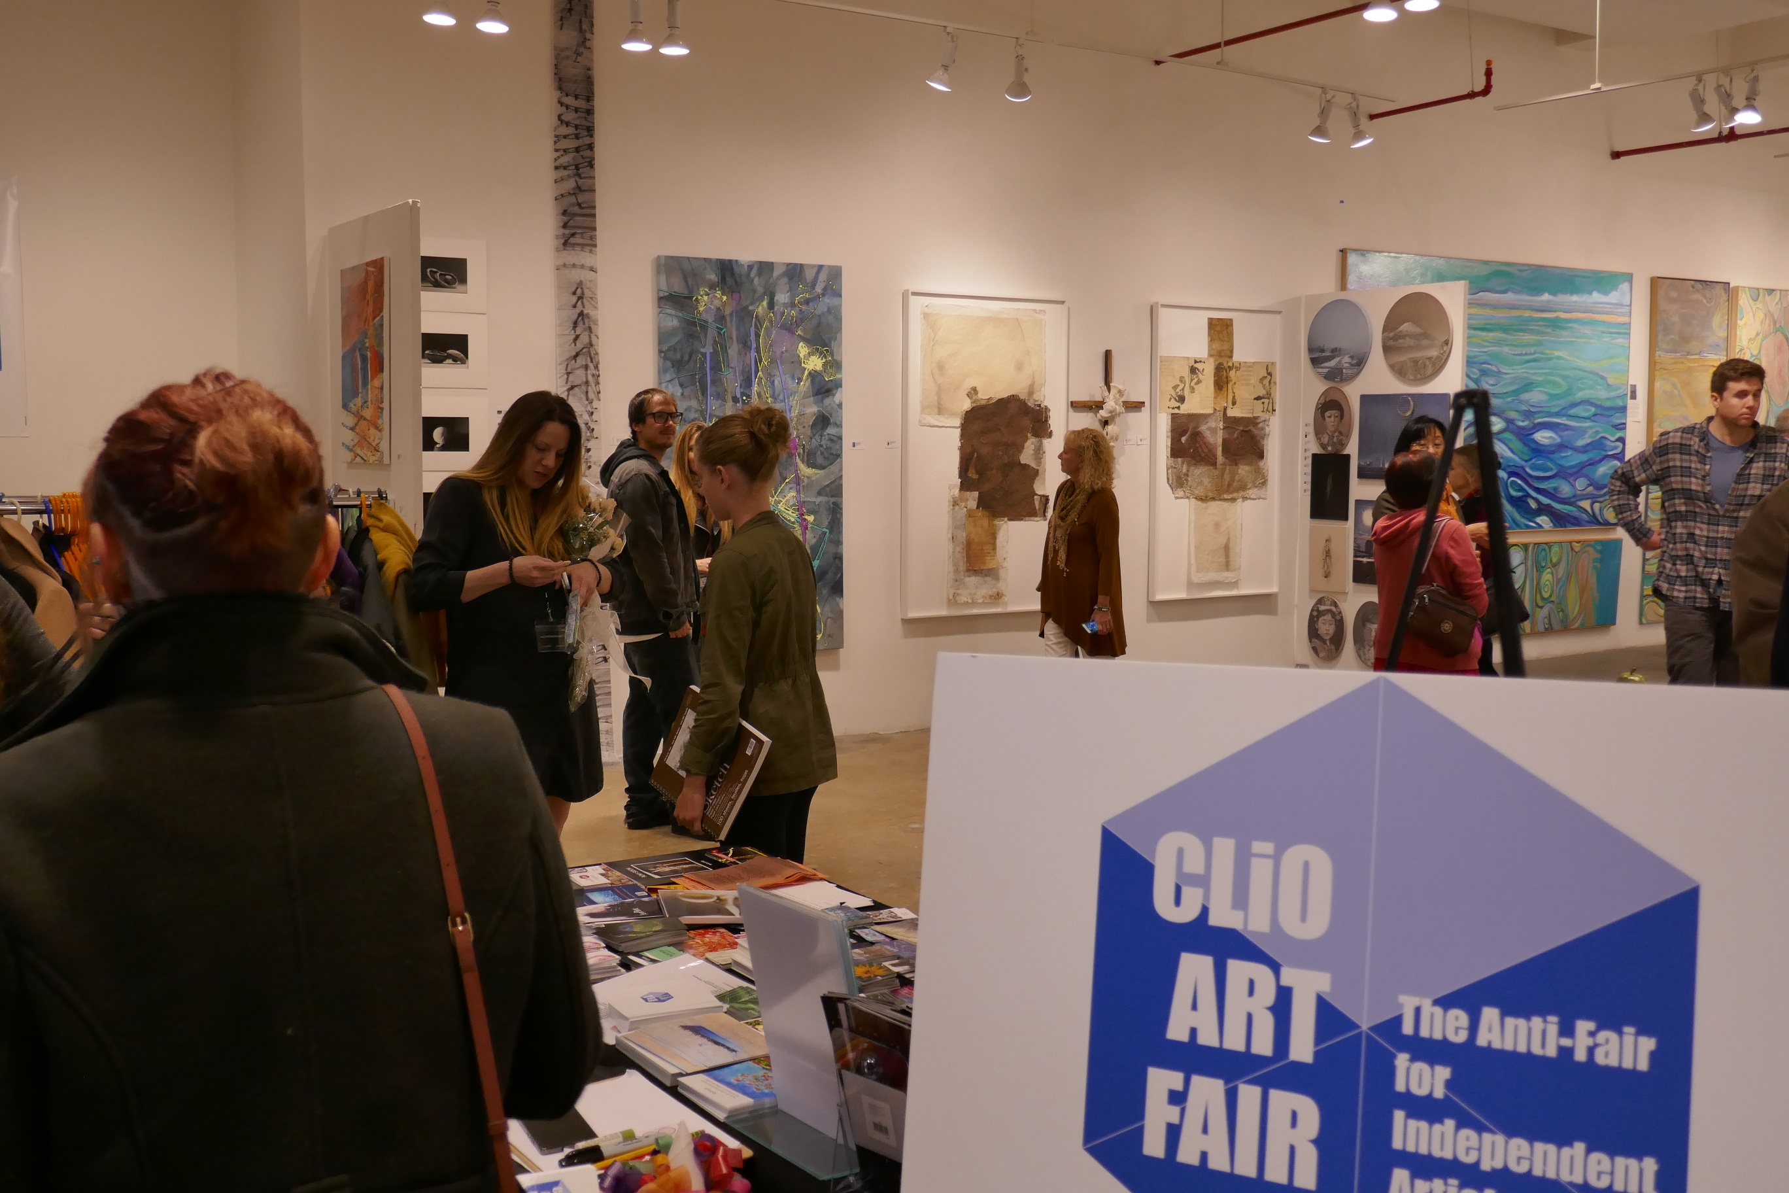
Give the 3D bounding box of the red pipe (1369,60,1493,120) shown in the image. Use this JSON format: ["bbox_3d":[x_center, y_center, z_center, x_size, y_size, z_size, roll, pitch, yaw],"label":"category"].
[{"bbox_3d":[3.268,-3.096,10.654,0.050,0.217,0.912,-3,6,-34],"label":"red pipe"}]

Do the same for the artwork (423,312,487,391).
[{"bbox_3d":[-2.034,-1.099,7.791,0.420,0.327,0.020,-3,6,-33],"label":"artwork"}]

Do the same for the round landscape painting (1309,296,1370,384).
[{"bbox_3d":[2.694,-1.538,10.499,0.030,0.500,0.495,-3,6,-34],"label":"round landscape painting"}]

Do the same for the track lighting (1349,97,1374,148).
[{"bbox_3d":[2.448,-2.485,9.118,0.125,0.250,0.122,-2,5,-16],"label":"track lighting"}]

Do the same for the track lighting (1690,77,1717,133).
[{"bbox_3d":[4.013,-2.439,8.632,0.130,0.255,0.125,-1,5,-14],"label":"track lighting"}]

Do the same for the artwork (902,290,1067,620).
[{"bbox_3d":[0.507,-0.759,9.450,1.080,1.720,0.050,-3,6,-34],"label":"artwork"}]

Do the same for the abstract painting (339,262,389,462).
[{"bbox_3d":[-2.161,-0.950,7.107,0.025,0.811,0.581,-3,6,-33],"label":"abstract painting"}]

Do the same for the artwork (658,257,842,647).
[{"bbox_3d":[-0.702,-0.679,8.705,1.029,1.950,0.040,-3,6,-33],"label":"artwork"}]

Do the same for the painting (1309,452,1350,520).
[{"bbox_3d":[2.669,-0.664,10.615,0.030,0.410,0.307,-3,6,-34],"label":"painting"}]

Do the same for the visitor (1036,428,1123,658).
[{"bbox_3d":[0.869,0.022,8.073,0.350,1.600,0.450,-2,6,-28],"label":"visitor"}]

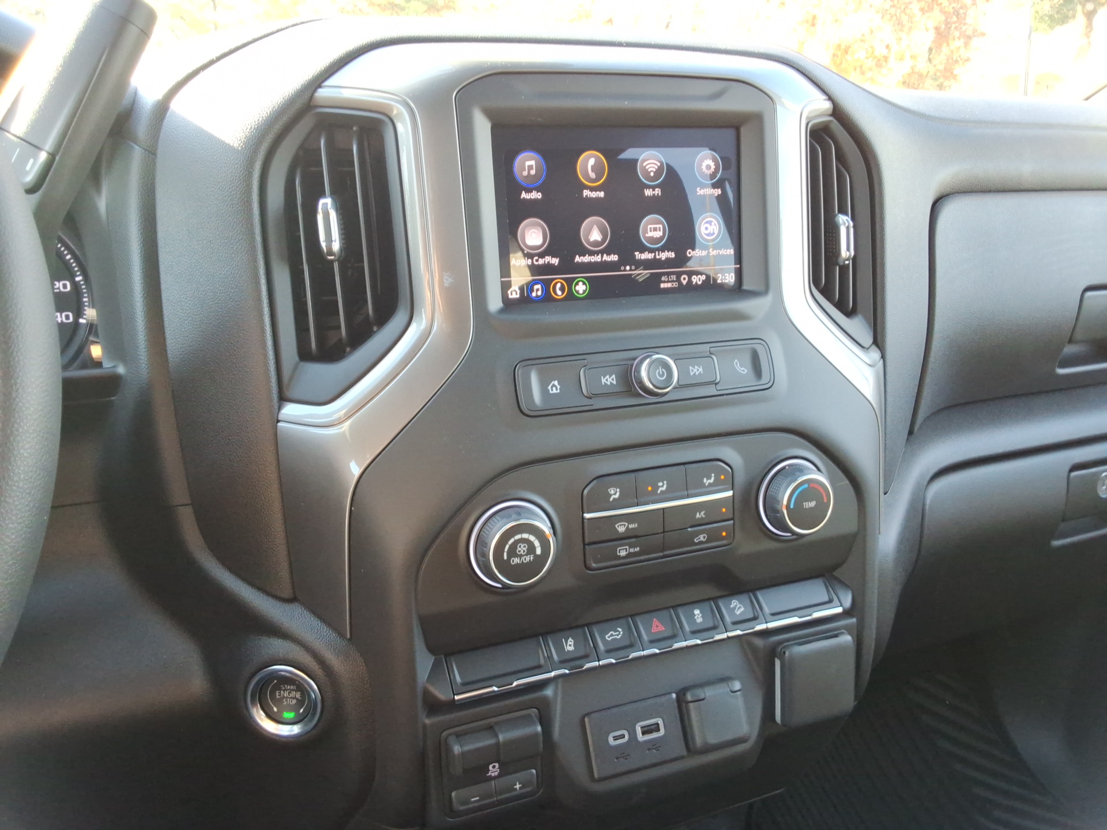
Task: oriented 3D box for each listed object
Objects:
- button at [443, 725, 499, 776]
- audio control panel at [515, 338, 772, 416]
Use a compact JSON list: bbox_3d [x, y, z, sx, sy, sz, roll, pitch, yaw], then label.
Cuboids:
[{"bbox_3d":[-0.044,0.176,0.475,0.029,0.024,0.015,-7,10,-22],"label":"button"},{"bbox_3d":[0.056,-0.023,0.492,0.159,0.030,0.018,-7,-9,-22],"label":"audio control panel"}]

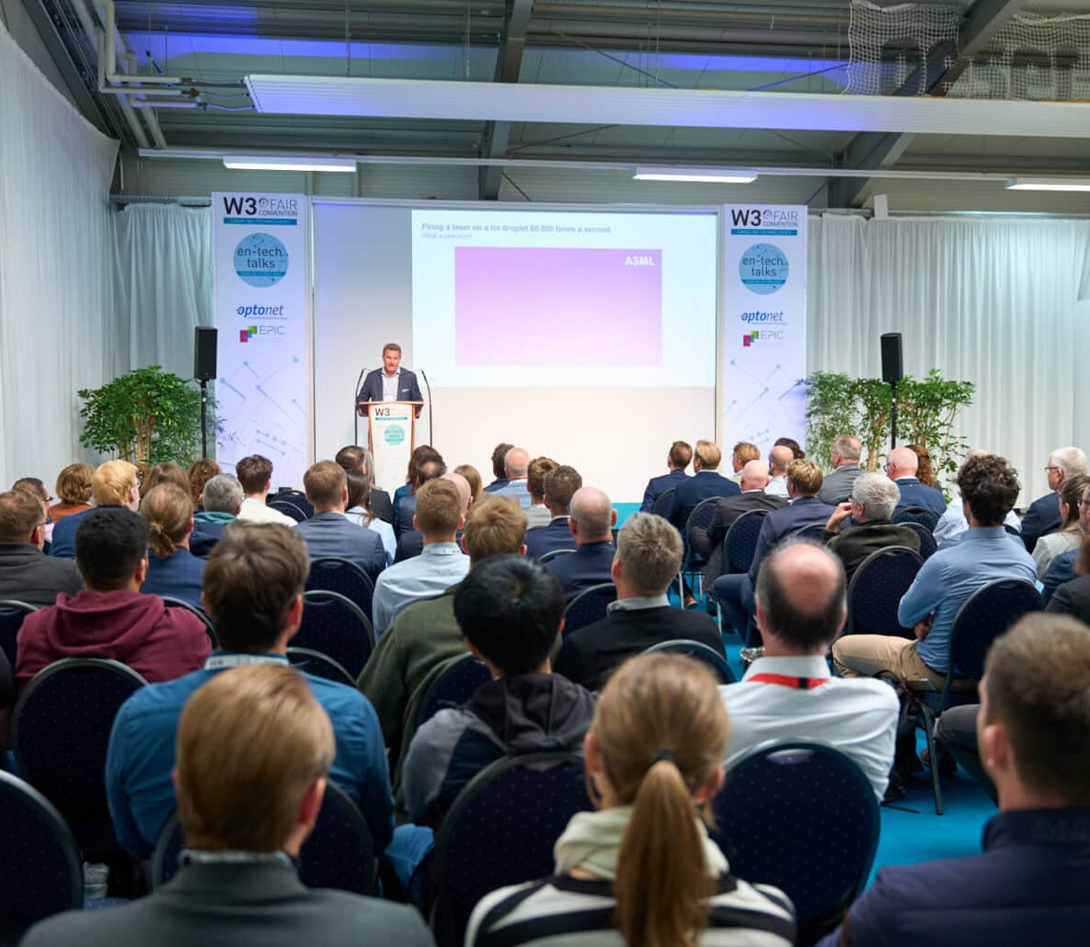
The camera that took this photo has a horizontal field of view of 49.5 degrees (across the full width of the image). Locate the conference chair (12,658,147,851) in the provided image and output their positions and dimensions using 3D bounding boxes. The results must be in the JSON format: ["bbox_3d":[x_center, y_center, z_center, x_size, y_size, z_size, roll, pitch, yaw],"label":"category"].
[{"bbox_3d":[-1.241,0.913,3.442,0.440,0.885,0.550,0,3,-3],"label":"conference chair"}]

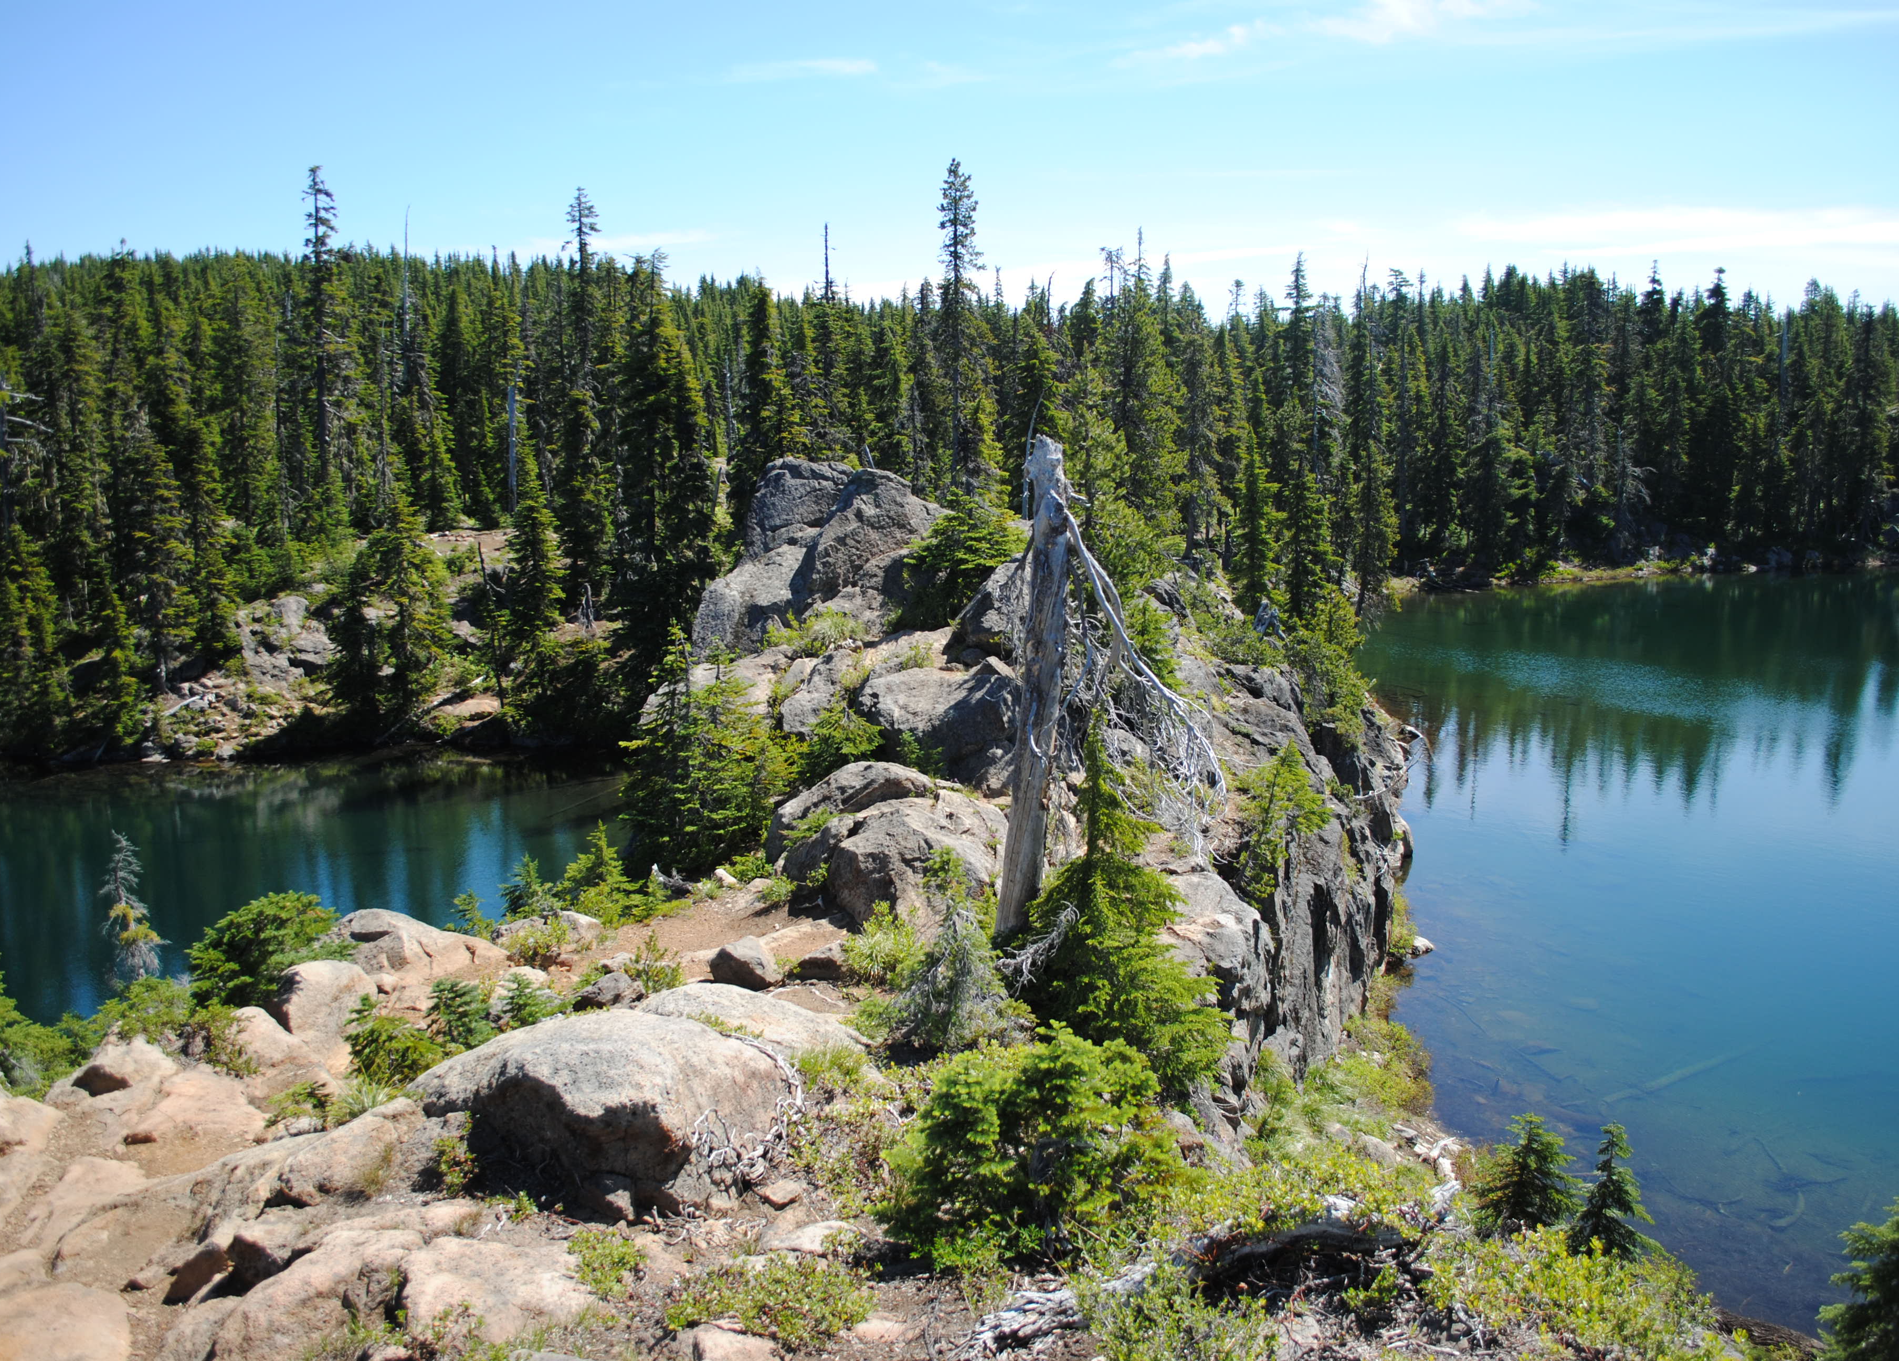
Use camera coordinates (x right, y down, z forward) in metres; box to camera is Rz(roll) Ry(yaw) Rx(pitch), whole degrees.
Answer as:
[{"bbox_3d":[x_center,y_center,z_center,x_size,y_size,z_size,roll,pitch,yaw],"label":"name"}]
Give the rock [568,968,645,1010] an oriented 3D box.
[{"bbox_3d":[-2.108,1.916,9.400,0.460,0.290,0.380,0,7,0],"label":"rock"}]

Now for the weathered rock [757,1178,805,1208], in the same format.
[{"bbox_3d":[-0.807,2.436,7.296,0.210,0.110,0.160,-1,8,-7],"label":"weathered rock"}]

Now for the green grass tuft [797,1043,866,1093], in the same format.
[{"bbox_3d":[-0.553,1.830,7.200,0.330,0.210,0.280,0,9,-4],"label":"green grass tuft"}]

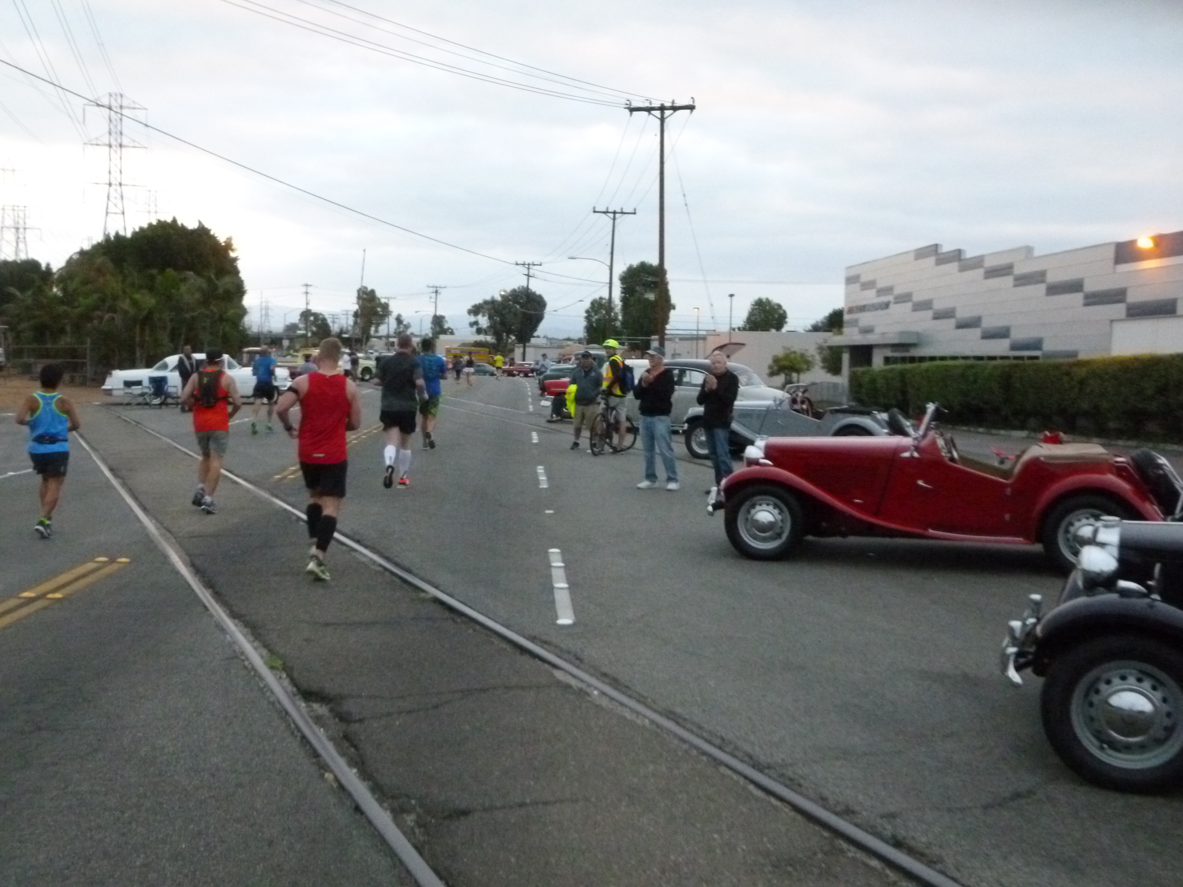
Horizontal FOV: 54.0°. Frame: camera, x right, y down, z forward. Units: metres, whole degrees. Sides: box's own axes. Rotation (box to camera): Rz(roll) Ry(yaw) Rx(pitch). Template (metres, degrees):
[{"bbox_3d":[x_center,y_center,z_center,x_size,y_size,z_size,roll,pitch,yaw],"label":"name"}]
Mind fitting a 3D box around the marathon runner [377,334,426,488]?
[{"bbox_3d":[-2.256,-0.390,13.800,0.570,1.840,0.650,0,4,-6],"label":"marathon runner"}]

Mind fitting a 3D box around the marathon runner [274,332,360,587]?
[{"bbox_3d":[-2.021,0.113,8.600,0.620,1.790,0.580,1,4,-1],"label":"marathon runner"}]

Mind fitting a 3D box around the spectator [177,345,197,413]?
[{"bbox_3d":[-10.420,-1.670,30.000,0.520,1.750,0.360,-2,5,-36],"label":"spectator"}]

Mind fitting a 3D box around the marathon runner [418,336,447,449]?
[{"bbox_3d":[-2.650,-0.825,19.200,0.540,1.830,0.580,1,4,-3],"label":"marathon runner"}]

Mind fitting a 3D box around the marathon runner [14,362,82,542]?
[{"bbox_3d":[-4.915,0.063,10.500,0.600,1.580,0.500,0,4,-12],"label":"marathon runner"}]

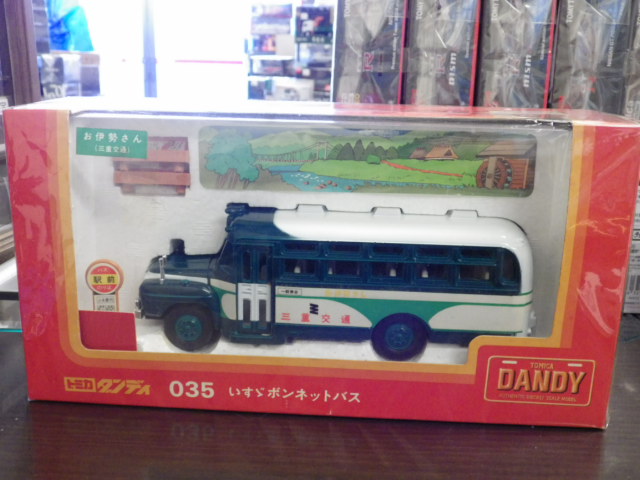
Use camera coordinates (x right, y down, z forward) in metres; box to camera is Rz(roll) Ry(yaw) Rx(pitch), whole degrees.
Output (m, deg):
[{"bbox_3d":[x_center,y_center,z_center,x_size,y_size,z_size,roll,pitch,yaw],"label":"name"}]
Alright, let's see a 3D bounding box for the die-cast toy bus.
[{"bbox_3d":[0.006,0.014,0.320,0.159,0.059,0.048,2,15,4],"label":"die-cast toy bus"}]

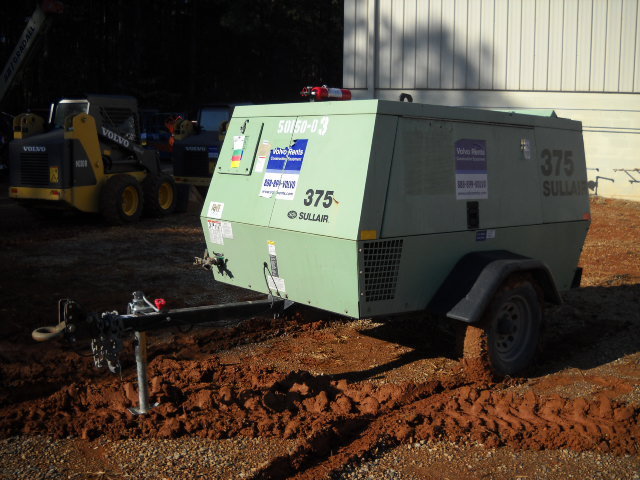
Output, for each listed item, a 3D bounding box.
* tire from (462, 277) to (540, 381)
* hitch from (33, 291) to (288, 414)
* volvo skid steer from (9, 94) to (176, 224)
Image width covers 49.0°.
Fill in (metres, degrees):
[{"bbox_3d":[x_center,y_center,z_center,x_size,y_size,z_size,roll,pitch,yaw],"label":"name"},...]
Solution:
[{"bbox_3d":[1.285,0.622,4.905,0.710,0.710,0.225,-5,9,-42],"label":"tire"},{"bbox_3d":[-0.861,0.639,4.213,1.695,0.725,0.280,-5,9,-42],"label":"hitch"},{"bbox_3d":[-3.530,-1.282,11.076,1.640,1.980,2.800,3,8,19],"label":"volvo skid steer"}]

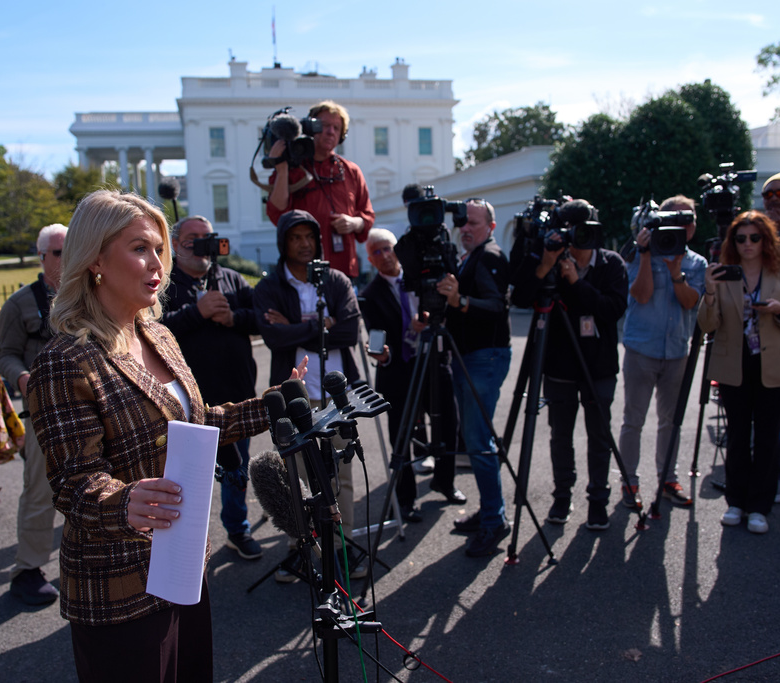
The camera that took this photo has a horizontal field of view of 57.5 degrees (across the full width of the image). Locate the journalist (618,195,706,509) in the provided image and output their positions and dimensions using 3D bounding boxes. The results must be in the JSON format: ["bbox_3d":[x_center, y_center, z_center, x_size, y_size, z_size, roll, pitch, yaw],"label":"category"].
[{"bbox_3d":[1.567,0.085,4.082,0.540,1.800,0.460,0,7,12],"label":"journalist"}]

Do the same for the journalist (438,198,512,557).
[{"bbox_3d":[0.434,0.185,3.642,0.480,1.790,0.520,-7,9,-36],"label":"journalist"}]

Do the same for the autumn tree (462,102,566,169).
[{"bbox_3d":[11.536,-14.342,65.901,9.800,14.570,9.000,-2,7,0],"label":"autumn tree"}]

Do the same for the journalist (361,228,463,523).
[{"bbox_3d":[0.124,0.180,4.104,0.620,1.680,0.480,-1,7,7],"label":"journalist"}]

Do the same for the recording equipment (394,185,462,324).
[{"bbox_3d":[0.190,-0.415,3.427,0.320,0.660,0.520,0,7,16],"label":"recording equipment"}]

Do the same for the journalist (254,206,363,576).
[{"bbox_3d":[-0.383,0.249,3.344,0.550,1.760,0.420,-2,7,-6],"label":"journalist"}]

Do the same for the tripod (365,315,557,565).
[{"bbox_3d":[0.169,0.464,3.664,1.030,1.240,0.920,-4,7,-21],"label":"tripod"}]

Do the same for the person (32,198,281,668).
[{"bbox_3d":[-0.484,0.525,1.533,0.570,1.665,0.500,0,7,16],"label":"person"}]

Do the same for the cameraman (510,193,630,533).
[{"bbox_3d":[0.986,0.153,3.803,0.620,1.770,0.450,0,7,9],"label":"cameraman"}]

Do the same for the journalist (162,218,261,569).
[{"bbox_3d":[-0.916,0.231,3.650,0.580,1.750,0.450,-3,7,-14],"label":"journalist"}]

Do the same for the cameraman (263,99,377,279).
[{"bbox_3d":[-0.345,-0.409,3.940,0.600,1.800,0.450,-2,7,-6],"label":"cameraman"}]

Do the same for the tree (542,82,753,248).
[{"bbox_3d":[8.477,-4.974,23.412,6.300,6.666,5.500,-2,7,0],"label":"tree"}]

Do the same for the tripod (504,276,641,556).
[{"bbox_3d":[0.960,0.362,3.827,0.820,1.342,0.780,-2,7,0],"label":"tripod"}]

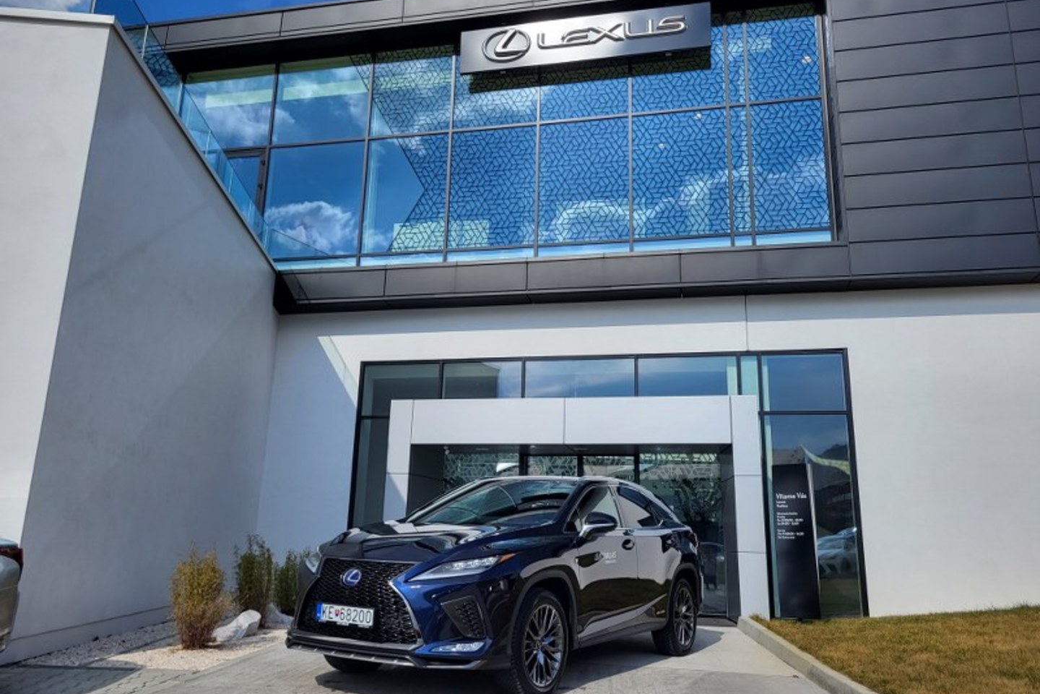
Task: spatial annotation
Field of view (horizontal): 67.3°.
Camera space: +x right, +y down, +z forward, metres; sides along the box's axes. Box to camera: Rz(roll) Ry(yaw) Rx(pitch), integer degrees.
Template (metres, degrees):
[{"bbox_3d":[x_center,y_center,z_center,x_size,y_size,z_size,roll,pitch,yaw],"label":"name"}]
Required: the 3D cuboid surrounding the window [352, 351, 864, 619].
[{"bbox_3d":[1.061,2.068,12.281,7.890,3.961,0.300,-2,-14,12],"label":"window"}]

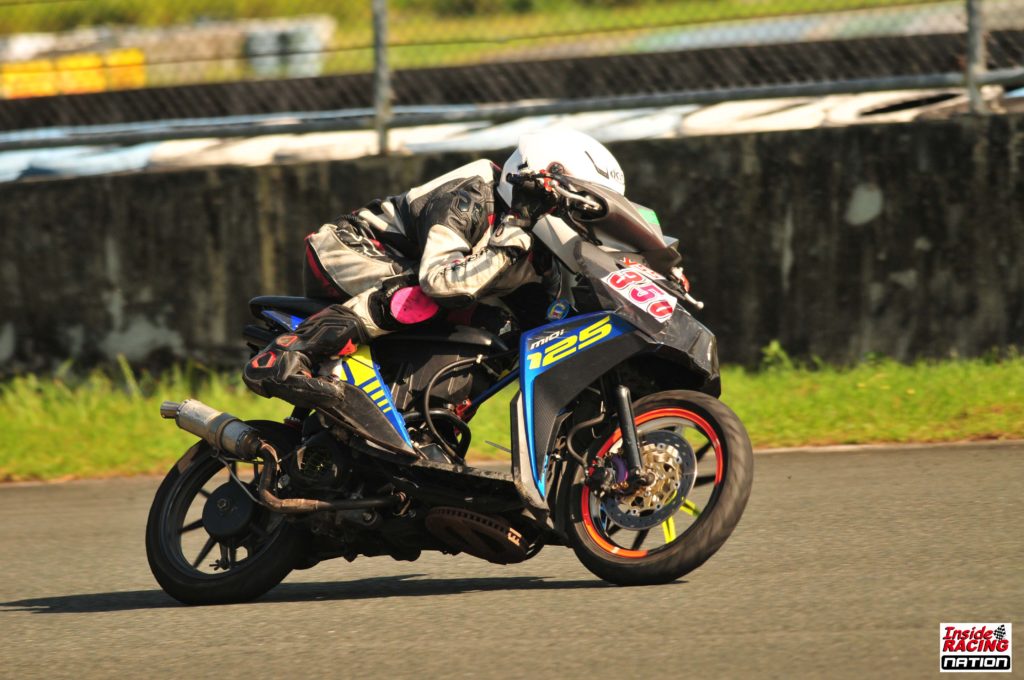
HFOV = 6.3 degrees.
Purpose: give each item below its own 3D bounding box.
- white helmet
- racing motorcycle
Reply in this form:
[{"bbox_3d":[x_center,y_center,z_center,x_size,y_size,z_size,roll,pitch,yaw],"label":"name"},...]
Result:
[{"bbox_3d":[0.118,-0.376,22.669,0.330,0.260,0.255,20,-4,22],"label":"white helmet"},{"bbox_3d":[-0.107,0.158,22.471,1.780,1.020,0.670,-4,-29,36],"label":"racing motorcycle"}]

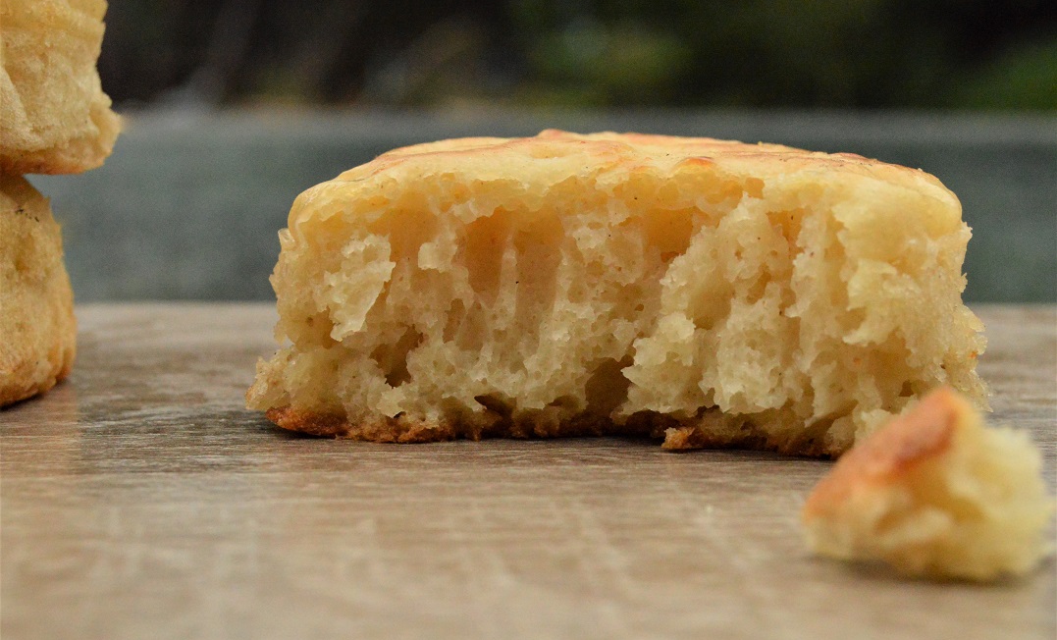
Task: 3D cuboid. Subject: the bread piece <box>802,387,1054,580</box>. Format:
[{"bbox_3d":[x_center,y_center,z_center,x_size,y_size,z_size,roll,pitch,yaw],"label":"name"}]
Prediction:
[{"bbox_3d":[0.033,0.012,0.198,0.021,0.014,0.018,0,9,0],"label":"bread piece"}]

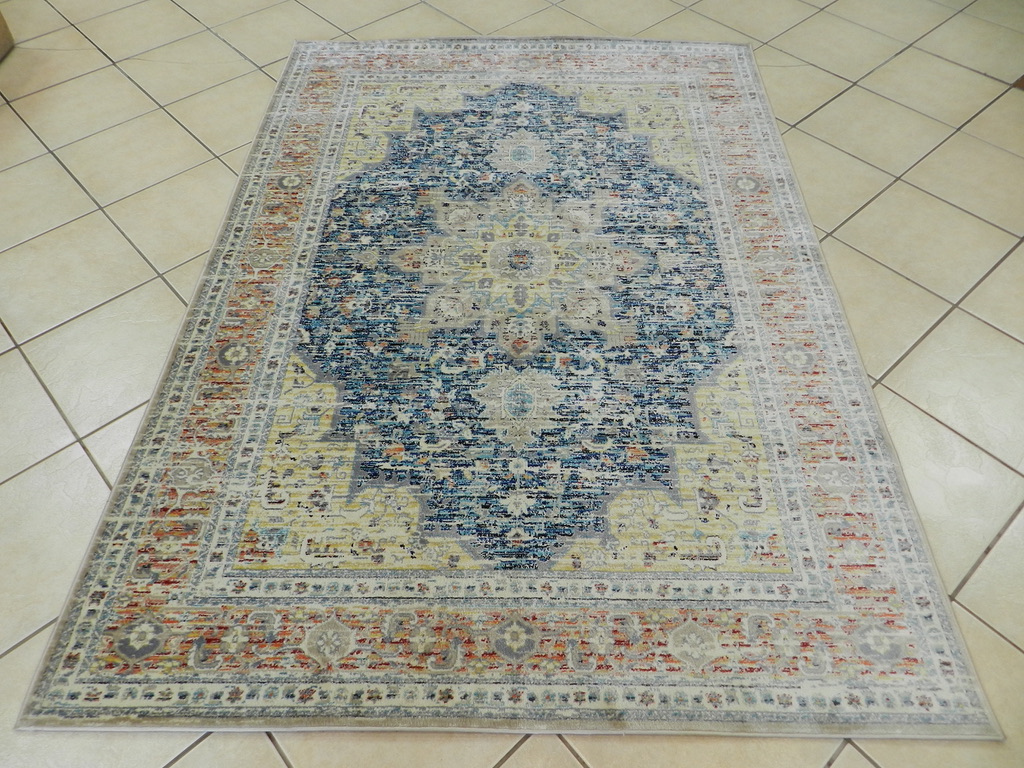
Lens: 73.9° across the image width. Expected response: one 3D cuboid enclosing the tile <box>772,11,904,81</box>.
[{"bbox_3d":[1.125,-1.168,2.352,0.338,0.010,0.338,-37,62,-23],"label":"tile"}]

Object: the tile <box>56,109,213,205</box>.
[{"bbox_3d":[-1.108,-0.669,2.000,0.338,0.010,0.338,-37,62,-23],"label":"tile"}]

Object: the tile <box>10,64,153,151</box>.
[{"bbox_3d":[-1.345,-0.875,2.148,0.338,0.010,0.338,-37,62,-23],"label":"tile"}]

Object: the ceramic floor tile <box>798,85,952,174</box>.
[{"bbox_3d":[1.103,-0.772,2.067,0.338,0.010,0.338,-37,62,-23],"label":"ceramic floor tile"}]

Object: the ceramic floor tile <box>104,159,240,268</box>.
[{"bbox_3d":[-0.870,-0.464,1.851,0.338,0.010,0.338,-37,62,-23],"label":"ceramic floor tile"}]

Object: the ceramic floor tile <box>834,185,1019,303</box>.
[{"bbox_3d":[1.084,-0.381,1.787,0.338,0.010,0.338,-37,62,-23],"label":"ceramic floor tile"}]

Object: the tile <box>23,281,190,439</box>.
[{"bbox_3d":[-0.893,-0.074,1.572,0.338,0.010,0.338,-37,62,-23],"label":"tile"}]

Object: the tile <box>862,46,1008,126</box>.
[{"bbox_3d":[1.363,-0.963,2.204,0.338,0.010,0.338,-37,62,-23],"label":"tile"}]

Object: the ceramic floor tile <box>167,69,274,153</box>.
[{"bbox_3d":[-0.848,-0.852,2.130,0.338,0.010,0.338,-37,62,-23],"label":"ceramic floor tile"}]

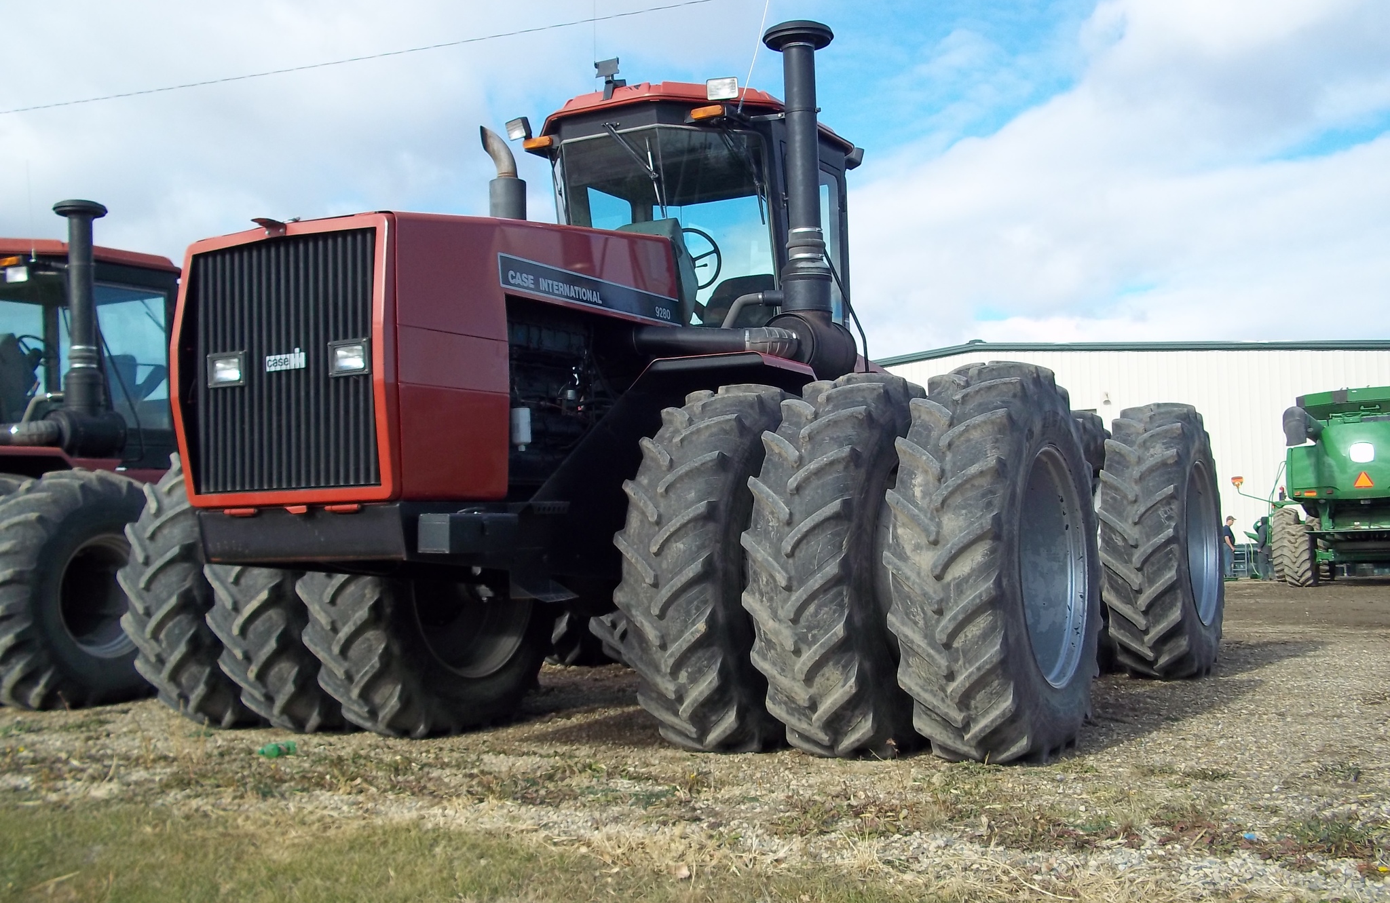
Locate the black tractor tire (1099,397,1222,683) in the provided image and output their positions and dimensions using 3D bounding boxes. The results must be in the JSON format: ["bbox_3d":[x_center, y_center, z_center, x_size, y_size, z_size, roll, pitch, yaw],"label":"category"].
[{"bbox_3d":[3.286,0.675,10.000,0.530,1.870,1.910,-4,-3,29],"label":"black tractor tire"}]

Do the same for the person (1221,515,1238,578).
[{"bbox_3d":[15.212,2.714,41.200,0.380,1.760,0.520,-2,-3,-3],"label":"person"}]

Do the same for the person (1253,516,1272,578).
[{"bbox_3d":[15.903,2.716,40.400,0.400,1.760,0.520,-2,-3,3],"label":"person"}]

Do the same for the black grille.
[{"bbox_3d":[-1.717,-0.357,6.090,1.050,1.060,0.100,-4,-3,29],"label":"black grille"}]

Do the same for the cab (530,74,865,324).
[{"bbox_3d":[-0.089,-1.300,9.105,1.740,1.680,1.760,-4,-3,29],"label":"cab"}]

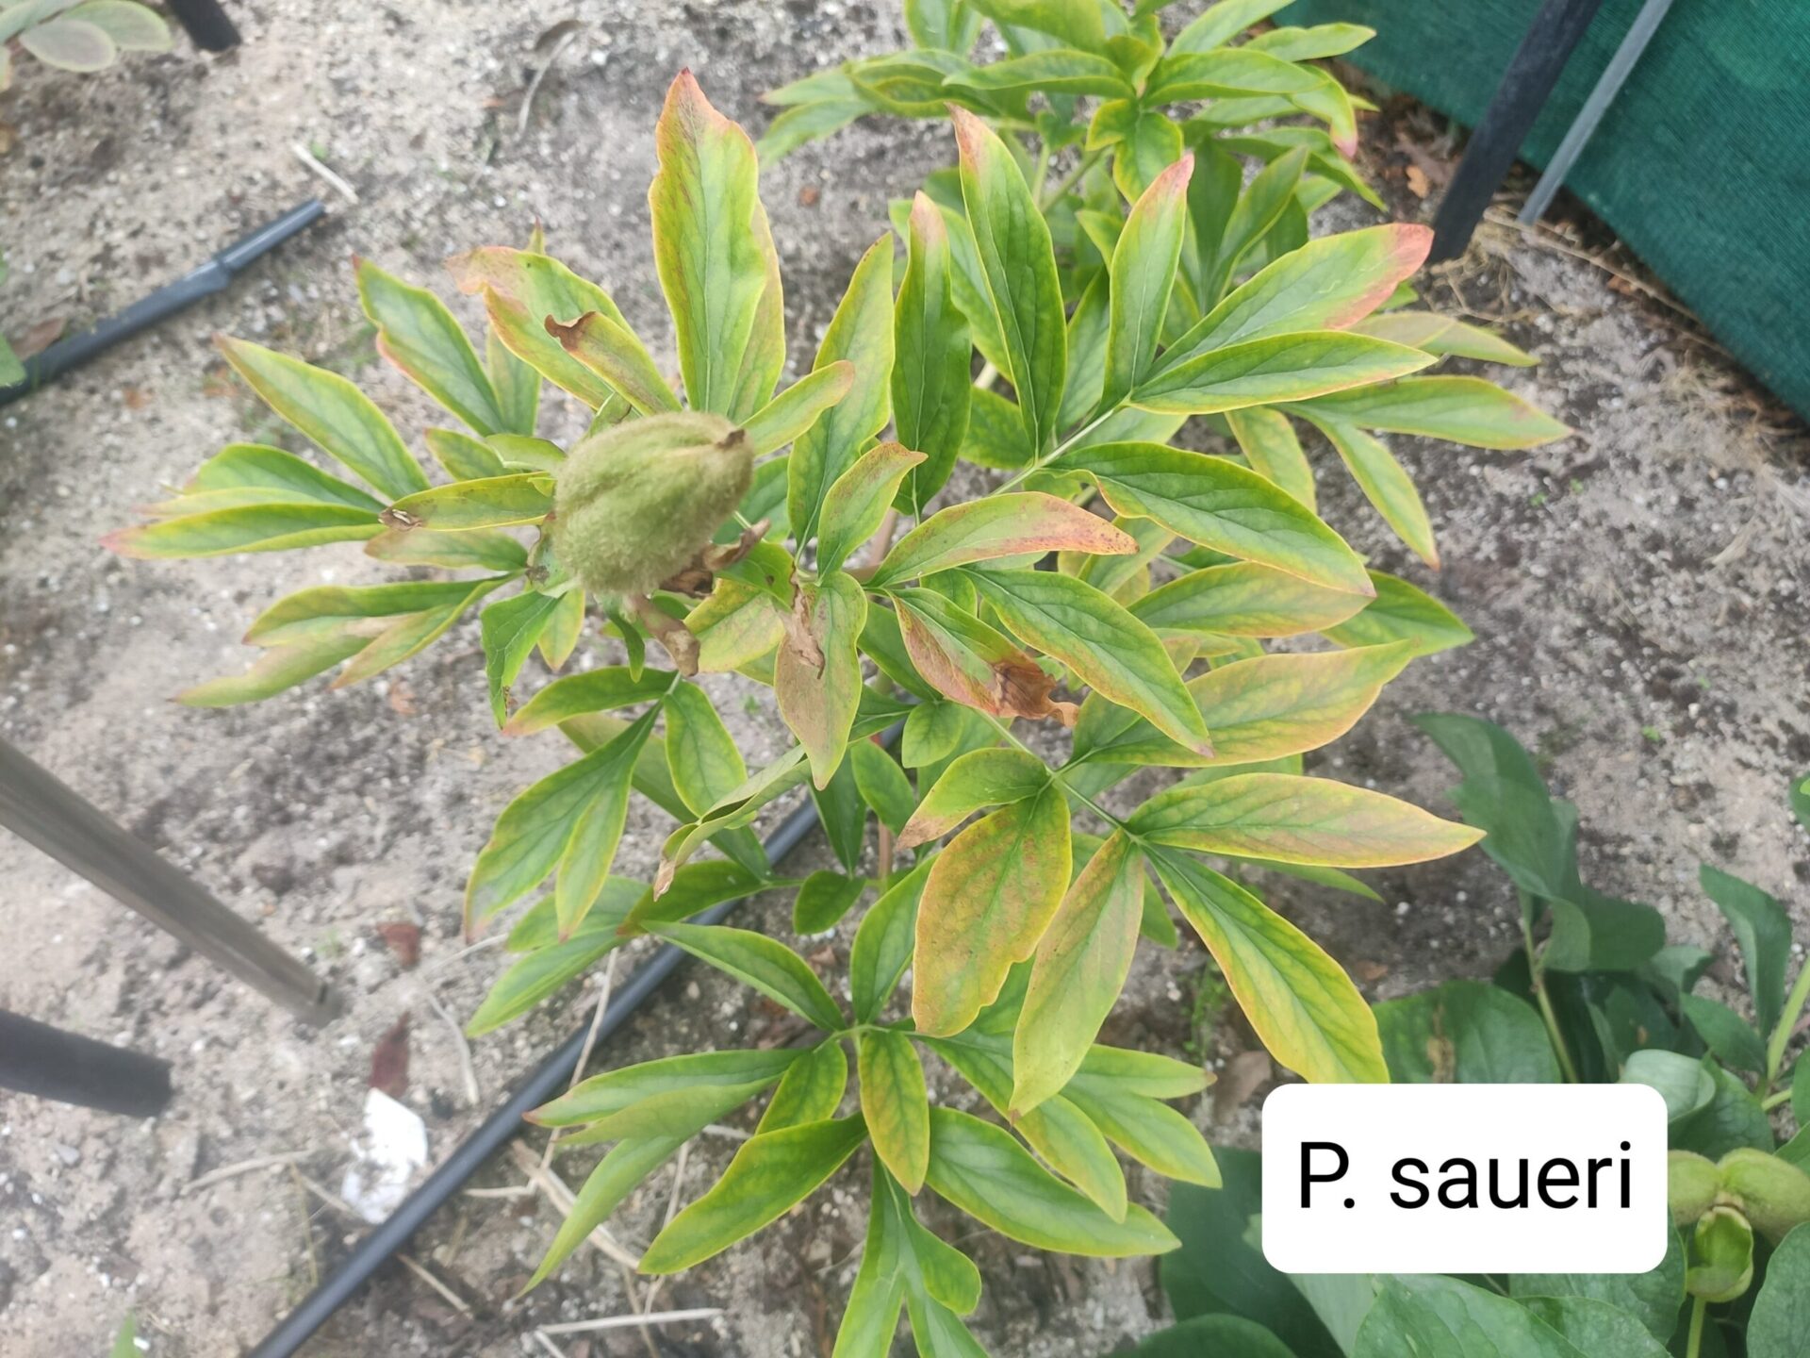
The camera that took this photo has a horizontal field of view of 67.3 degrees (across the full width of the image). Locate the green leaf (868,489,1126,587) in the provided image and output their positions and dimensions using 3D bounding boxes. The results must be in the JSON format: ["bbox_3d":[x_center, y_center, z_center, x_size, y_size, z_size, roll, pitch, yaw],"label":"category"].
[{"bbox_3d":[0.031,-0.044,0.430,0.089,0.014,0.026,-9,64,-15],"label":"green leaf"}]

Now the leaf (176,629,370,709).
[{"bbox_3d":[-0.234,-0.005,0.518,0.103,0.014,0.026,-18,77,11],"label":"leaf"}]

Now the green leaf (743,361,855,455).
[{"bbox_3d":[-0.032,-0.075,0.385,0.043,0.013,0.014,-36,89,0],"label":"green leaf"}]

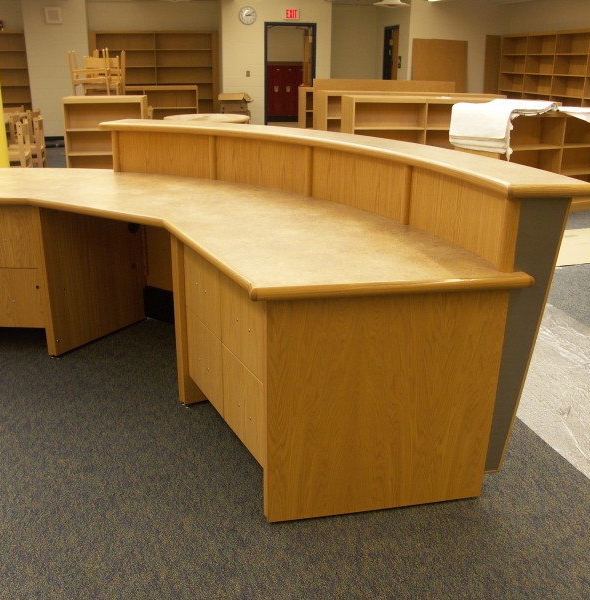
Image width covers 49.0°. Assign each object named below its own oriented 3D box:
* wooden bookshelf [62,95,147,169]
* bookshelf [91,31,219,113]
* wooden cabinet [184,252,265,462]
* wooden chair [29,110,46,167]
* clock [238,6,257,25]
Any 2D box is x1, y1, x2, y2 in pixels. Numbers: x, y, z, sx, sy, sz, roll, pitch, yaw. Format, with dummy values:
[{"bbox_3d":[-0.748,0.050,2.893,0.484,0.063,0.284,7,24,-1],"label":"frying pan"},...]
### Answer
[{"bbox_3d":[-2.321,-1.983,8.119,0.948,1.086,0.570,-2,20,-8],"label":"wooden bookshelf"},{"bbox_3d":[-2.727,-4.218,12.857,2.511,2.070,0.330,0,20,-2],"label":"bookshelf"},{"bbox_3d":[-0.058,0.132,2.512,0.500,0.607,0.780,-9,22,-26],"label":"wooden cabinet"},{"bbox_3d":[-3.720,-2.211,9.121,0.450,0.820,0.420,-1,20,-4],"label":"wooden chair"},{"bbox_3d":[-0.878,-5.347,12.162,0.340,0.340,0.055,0,20,-2],"label":"clock"}]

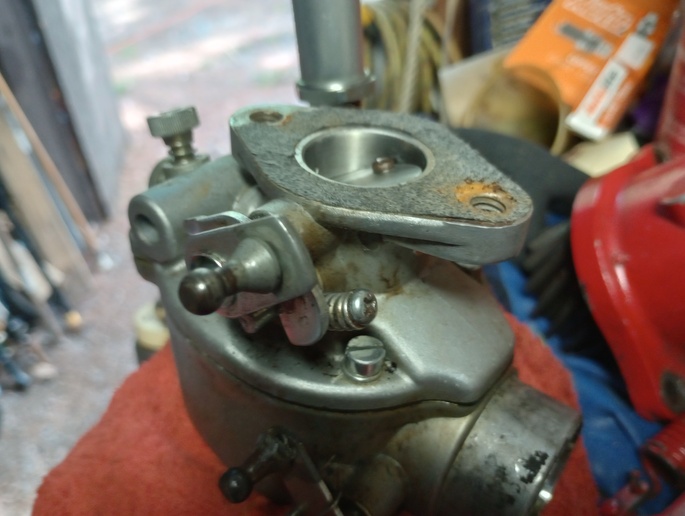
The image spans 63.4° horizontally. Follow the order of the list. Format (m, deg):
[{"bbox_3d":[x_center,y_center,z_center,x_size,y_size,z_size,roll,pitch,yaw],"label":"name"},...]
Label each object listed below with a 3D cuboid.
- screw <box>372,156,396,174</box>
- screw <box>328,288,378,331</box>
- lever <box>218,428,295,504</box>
[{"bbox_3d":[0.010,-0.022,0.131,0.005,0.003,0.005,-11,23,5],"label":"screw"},{"bbox_3d":[0.001,0.010,0.110,0.010,0.007,0.007,-9,23,39],"label":"screw"},{"bbox_3d":[-0.021,0.050,0.131,0.009,0.009,0.020,27,42,29],"label":"lever"}]

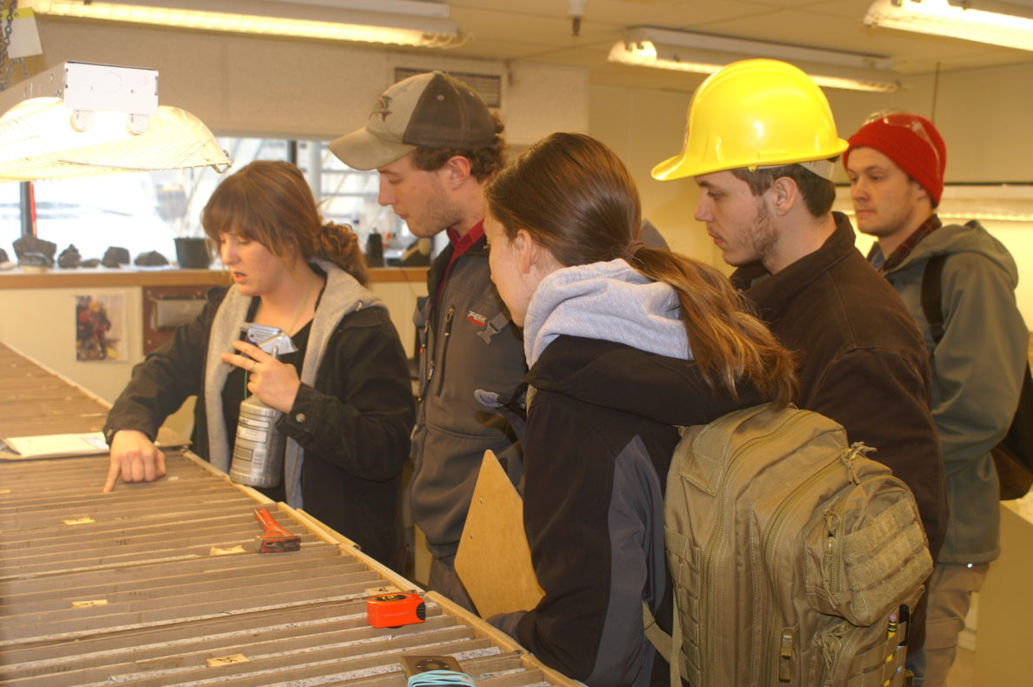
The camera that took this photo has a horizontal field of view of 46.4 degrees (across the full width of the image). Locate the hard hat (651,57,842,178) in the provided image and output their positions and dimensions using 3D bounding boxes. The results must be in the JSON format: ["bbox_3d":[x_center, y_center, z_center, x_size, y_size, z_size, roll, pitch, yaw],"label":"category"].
[{"bbox_3d":[0.346,-0.333,1.790,0.287,0.155,0.225,-7,4,9],"label":"hard hat"}]

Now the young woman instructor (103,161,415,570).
[{"bbox_3d":[-0.490,0.462,2.325,0.560,1.620,0.480,5,7,40],"label":"young woman instructor"}]

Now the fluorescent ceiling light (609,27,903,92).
[{"bbox_3d":[1.110,-1.283,5.440,1.600,0.140,0.310,-3,7,-33],"label":"fluorescent ceiling light"}]

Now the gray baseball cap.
[{"bbox_3d":[-0.167,-0.360,1.950,0.272,0.155,0.185,-6,6,-6],"label":"gray baseball cap"}]

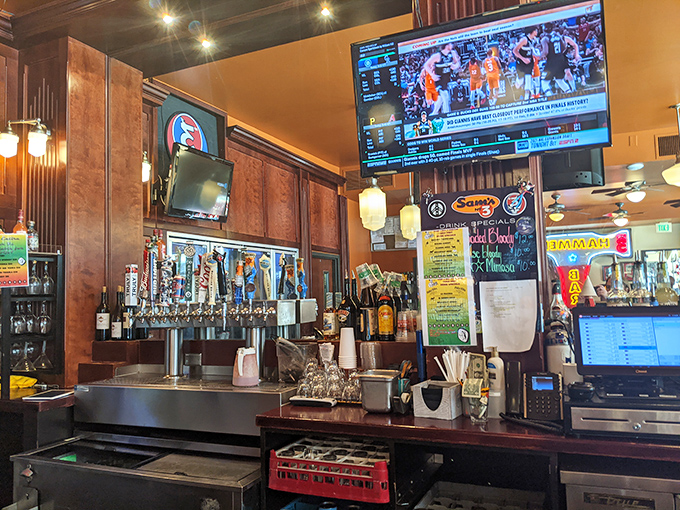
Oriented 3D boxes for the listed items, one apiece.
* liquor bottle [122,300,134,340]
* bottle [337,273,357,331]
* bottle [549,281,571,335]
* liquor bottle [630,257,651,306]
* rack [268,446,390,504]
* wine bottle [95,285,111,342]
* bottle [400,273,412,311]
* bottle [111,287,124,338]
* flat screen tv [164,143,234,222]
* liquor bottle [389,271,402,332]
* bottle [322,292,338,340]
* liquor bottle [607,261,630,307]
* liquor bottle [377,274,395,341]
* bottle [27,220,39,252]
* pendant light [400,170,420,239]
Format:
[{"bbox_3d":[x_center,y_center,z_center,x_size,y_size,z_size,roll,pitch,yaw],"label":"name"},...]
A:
[{"bbox_3d":[-1.234,0.342,3.100,0.080,0.310,0.080,-3,-4,22],"label":"liquor bottle"},{"bbox_3d":[0.037,0.250,2.600,0.085,0.335,0.085,-2,-4,0],"label":"bottle"},{"bbox_3d":[0.940,0.244,2.250,0.092,0.270,0.092,-3,-4,22],"label":"bottle"},{"bbox_3d":[1.201,0.172,2.120,0.092,0.330,0.092,-3,-4,22],"label":"liquor bottle"},{"bbox_3d":[0.041,0.866,2.277,0.502,0.148,0.502,-4,-5,24],"label":"rack"},{"bbox_3d":[-1.438,0.356,3.220,0.087,0.332,0.087,-4,-5,24],"label":"wine bottle"},{"bbox_3d":[0.360,0.261,2.850,0.075,0.300,0.075,-3,-4,22],"label":"bottle"},{"bbox_3d":[-1.356,0.354,3.240,0.082,0.328,0.082,-4,-5,24],"label":"bottle"},{"bbox_3d":[-1.004,-0.488,3.809,0.070,0.470,0.725,8,2,18],"label":"flat screen tv"},{"bbox_3d":[0.285,0.262,2.730,0.085,0.343,0.085,-4,-5,24],"label":"liquor bottle"},{"bbox_3d":[-0.051,0.319,2.770,0.077,0.249,0.077,-2,-4,0],"label":"bottle"},{"bbox_3d":[1.129,0.180,2.150,0.092,0.325,0.092,-3,-4,22],"label":"liquor bottle"},{"bbox_3d":[0.226,0.262,2.620,0.086,0.328,0.086,-2,-4,0],"label":"liquor bottle"},{"bbox_3d":[-1.755,-0.101,3.020,0.081,0.182,0.081,-4,-5,24],"label":"bottle"},{"bbox_3d":[0.535,-0.366,4.000,0.155,0.520,0.155,-3,-4,22],"label":"pendant light"}]

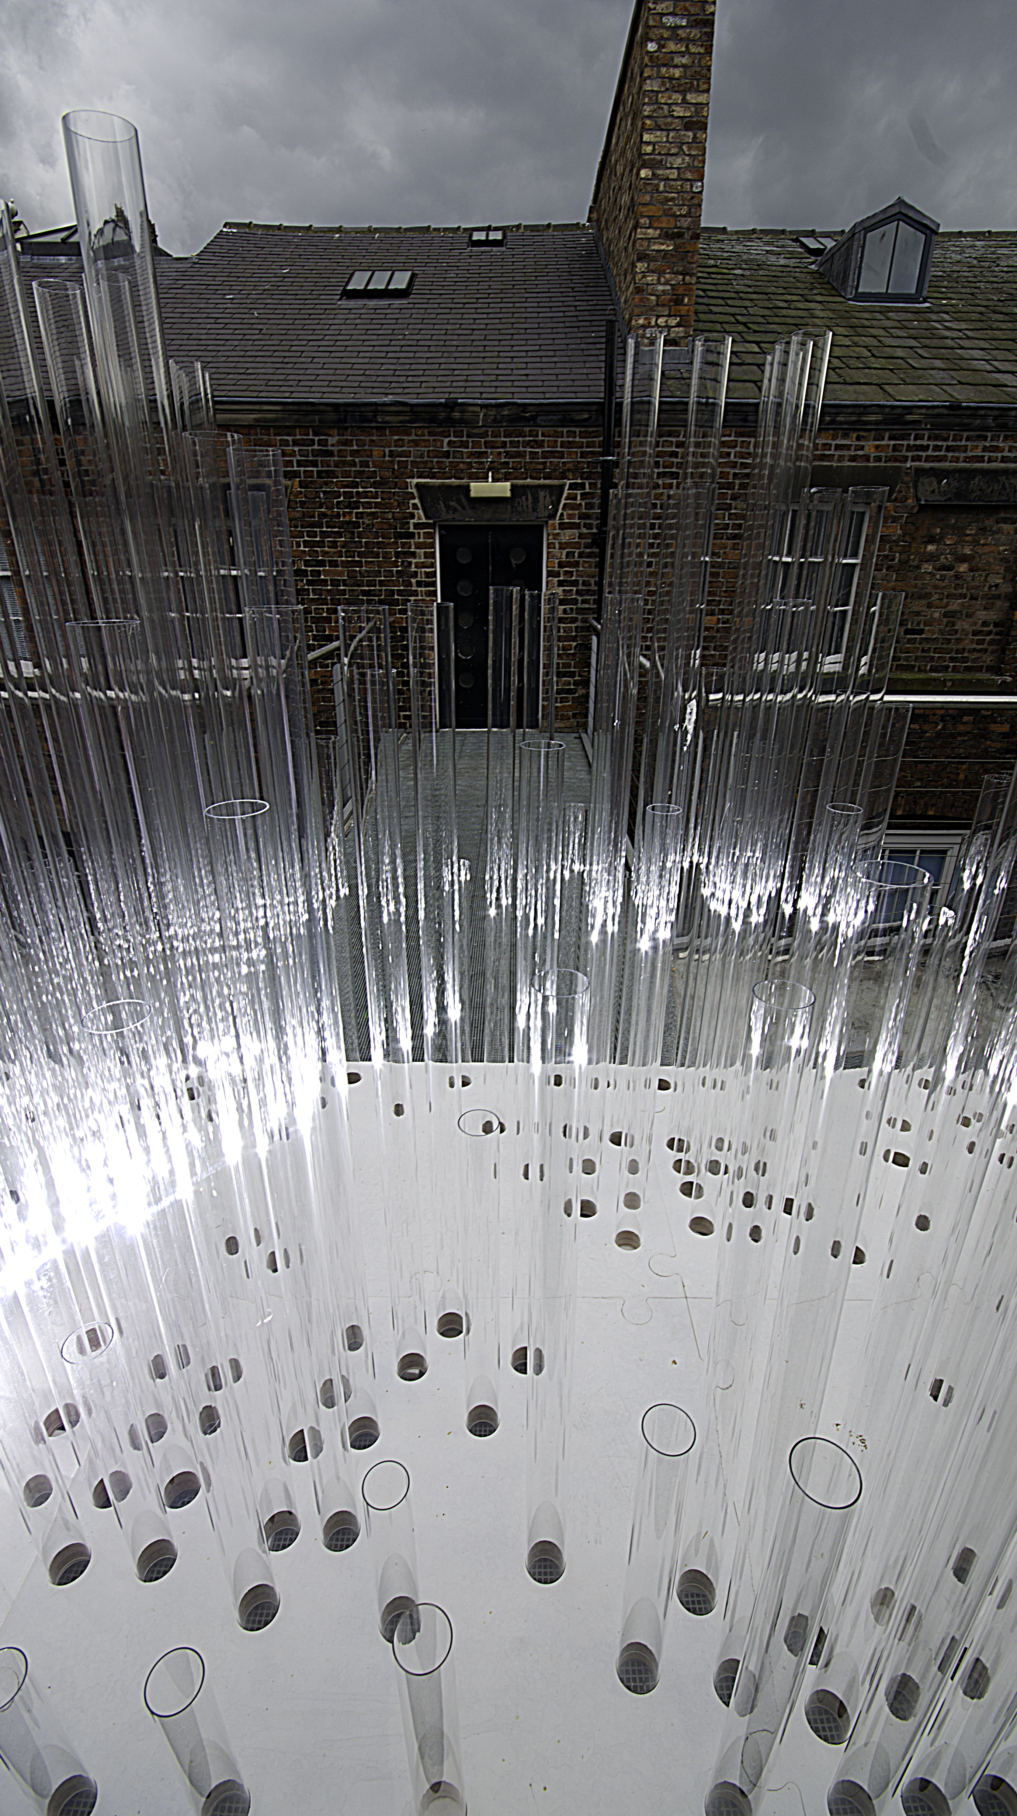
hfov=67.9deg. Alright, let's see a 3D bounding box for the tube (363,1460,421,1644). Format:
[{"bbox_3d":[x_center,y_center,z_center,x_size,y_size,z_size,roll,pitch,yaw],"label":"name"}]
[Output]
[{"bbox_3d":[-0.155,0.897,1.035,0.060,0.346,0.060,0,23,0],"label":"tube"}]

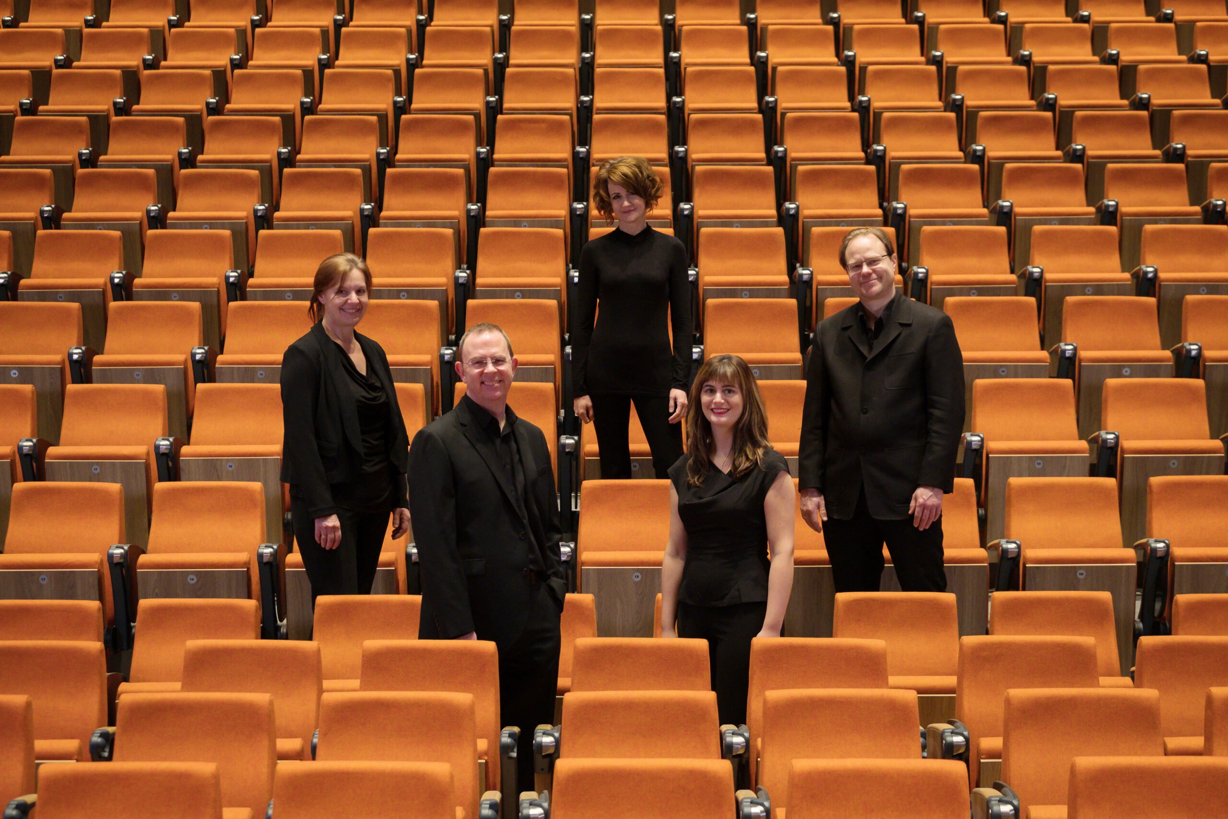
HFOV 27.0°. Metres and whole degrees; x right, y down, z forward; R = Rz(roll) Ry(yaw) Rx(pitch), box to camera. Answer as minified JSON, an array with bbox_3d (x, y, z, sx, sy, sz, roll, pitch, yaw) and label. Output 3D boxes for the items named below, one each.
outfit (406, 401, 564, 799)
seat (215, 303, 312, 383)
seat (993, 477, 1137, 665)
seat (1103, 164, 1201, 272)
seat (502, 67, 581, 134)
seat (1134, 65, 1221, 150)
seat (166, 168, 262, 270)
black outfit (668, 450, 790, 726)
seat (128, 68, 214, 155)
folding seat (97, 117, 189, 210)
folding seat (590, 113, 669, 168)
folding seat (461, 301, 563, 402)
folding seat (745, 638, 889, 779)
[{"bbox_3d":[-0.408,0.714,8.342,0.530,1.520,0.340,-3,4,-36],"label":"outfit"},{"bbox_3d":[-1.497,-0.077,11.241,0.550,0.820,0.530,0,4,0],"label":"seat"},{"bbox_3d":[1.660,0.662,9.413,0.550,0.820,0.530,0,4,0],"label":"seat"},{"bbox_3d":[2.844,-0.883,13.516,0.475,0.830,0.510,0,3,0],"label":"seat"},{"bbox_3d":[-0.436,-1.599,14.897,0.550,0.820,0.530,0,4,0],"label":"seat"},{"bbox_3d":[3.404,-1.670,15.426,0.475,0.830,0.510,0,3,0],"label":"seat"},{"bbox_3d":[-2.101,-0.855,13.516,0.475,0.830,0.510,0,3,0],"label":"seat"},{"bbox_3d":[0.368,0.776,8.117,0.400,1.300,0.270,0,1,0],"label":"black outfit"},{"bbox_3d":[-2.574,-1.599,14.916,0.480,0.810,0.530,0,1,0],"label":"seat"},{"bbox_3d":[-2.563,-1.211,13.983,0.550,0.820,0.530,0,4,0],"label":"folding seat"},{"bbox_3d":[0.085,-1.257,14.162,0.530,0.770,0.500,0,3,0],"label":"folding seat"},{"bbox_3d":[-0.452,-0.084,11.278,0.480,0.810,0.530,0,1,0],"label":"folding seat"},{"bbox_3d":[0.640,1.133,7.823,0.530,0.820,0.500,0,3,0],"label":"folding seat"}]

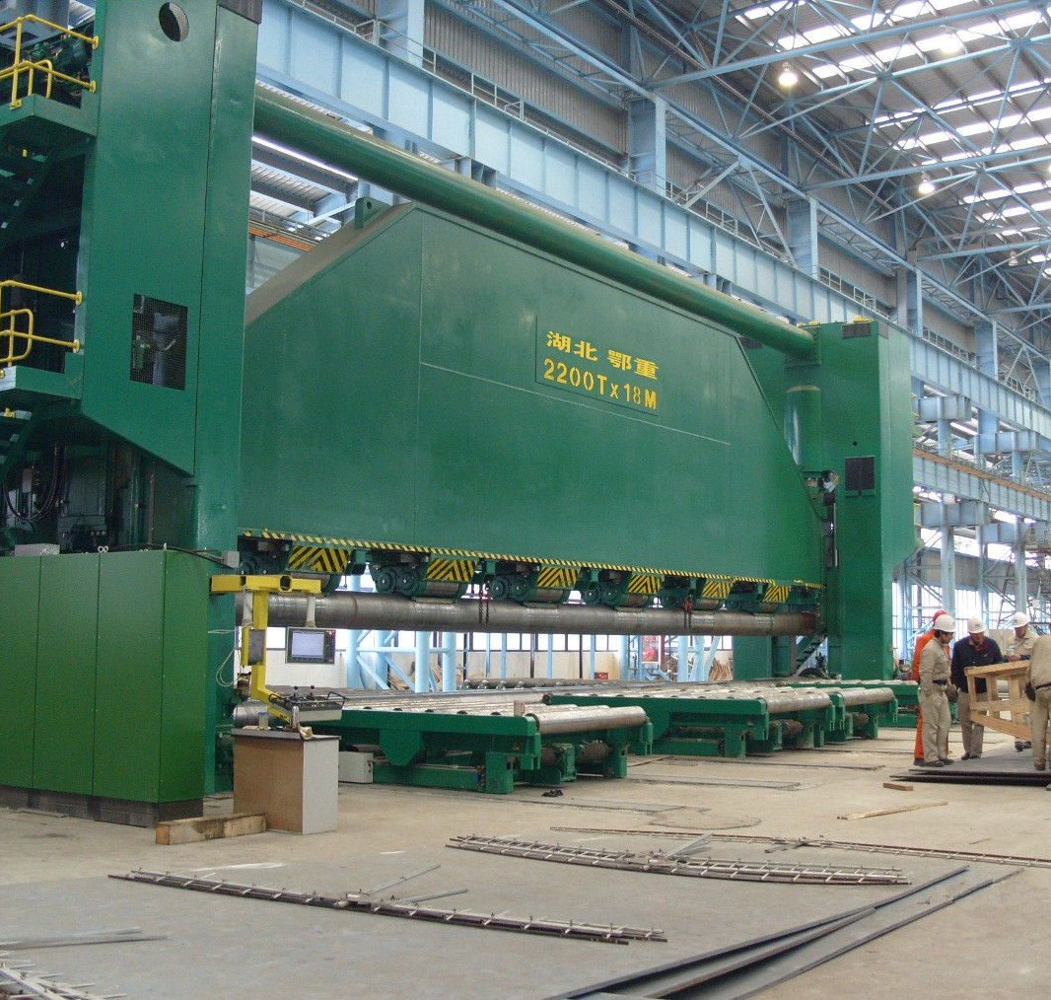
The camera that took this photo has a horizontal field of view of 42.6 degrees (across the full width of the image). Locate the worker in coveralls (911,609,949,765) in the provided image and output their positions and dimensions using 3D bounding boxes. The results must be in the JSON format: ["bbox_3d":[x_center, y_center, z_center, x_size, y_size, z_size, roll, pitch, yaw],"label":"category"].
[{"bbox_3d":[4.884,2.254,16.289,0.450,1.823,0.450,0,-6,9],"label":"worker in coveralls"}]

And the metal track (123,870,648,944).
[{"bbox_3d":[-0.967,2.316,7.820,3.718,0.070,0.240,-2,-6,28],"label":"metal track"}]

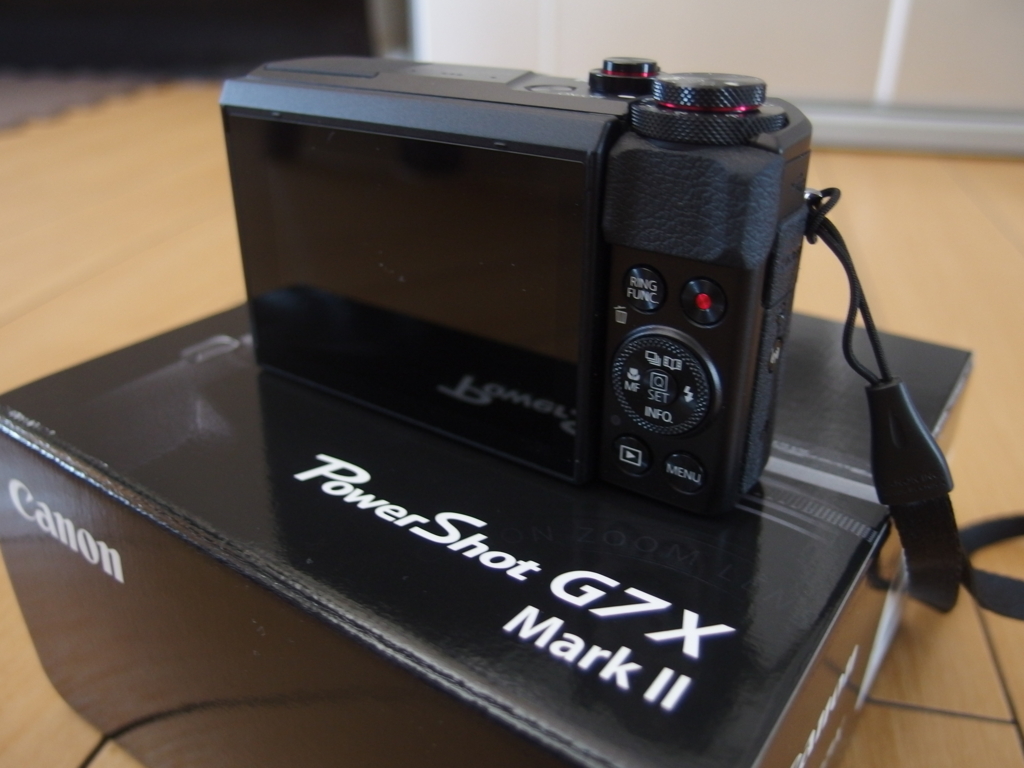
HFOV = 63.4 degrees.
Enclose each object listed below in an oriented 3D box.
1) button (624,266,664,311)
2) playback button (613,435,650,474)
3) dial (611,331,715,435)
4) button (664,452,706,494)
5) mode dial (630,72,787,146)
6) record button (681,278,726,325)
[{"bbox_3d":[0.019,-0.013,0.116,0.007,0.007,0.002,18,31,32],"label":"button"},{"bbox_3d":[0.018,0.011,0.127,0.007,0.007,0.002,18,31,32],"label":"playback button"},{"bbox_3d":[0.022,0.000,0.119,0.016,0.016,0.003,18,31,32],"label":"dial"},{"bbox_3d":[0.026,0.013,0.122,0.007,0.007,0.002,18,31,32],"label":"button"},{"bbox_3d":[0.026,-0.037,0.109,0.020,0.006,0.020,0,26,0],"label":"mode dial"},{"bbox_3d":[0.026,-0.011,0.111,0.006,0.006,0.002,18,31,32],"label":"record button"}]

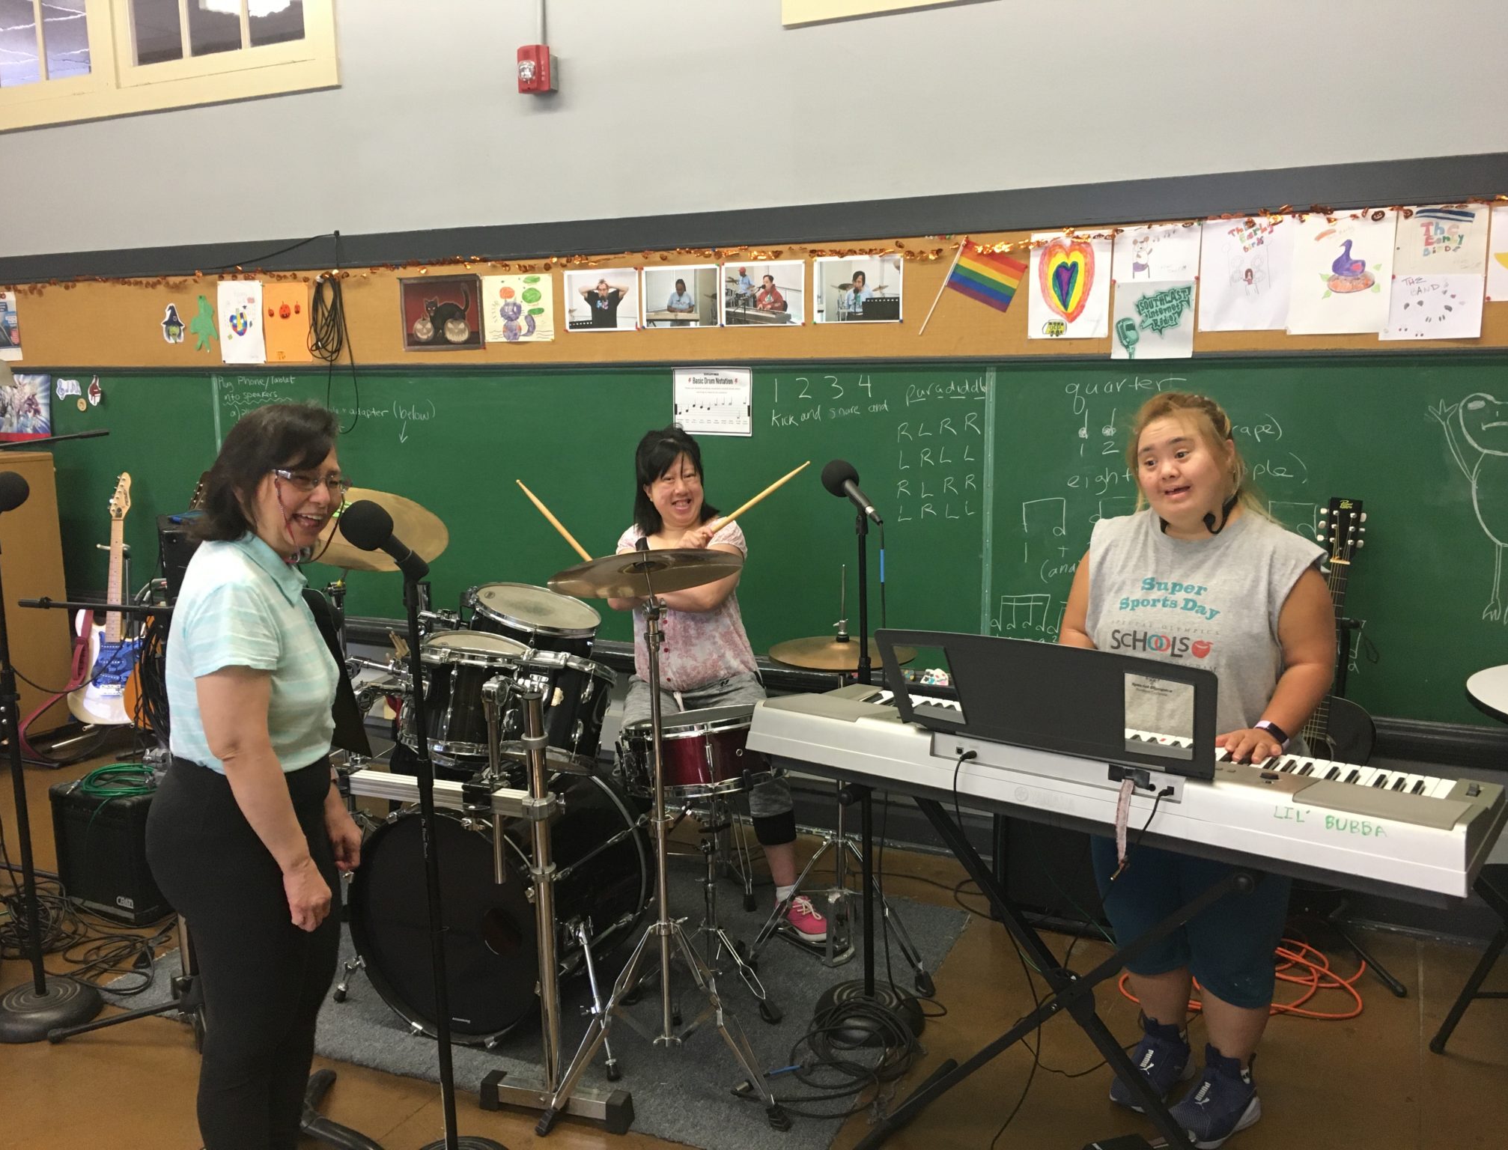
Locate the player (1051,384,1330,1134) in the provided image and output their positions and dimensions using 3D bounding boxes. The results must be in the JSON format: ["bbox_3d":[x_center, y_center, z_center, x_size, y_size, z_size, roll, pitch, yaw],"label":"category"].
[{"bbox_3d":[0.859,0.376,2.472,0.520,1.435,0.460,6,12,34],"label":"player"}]

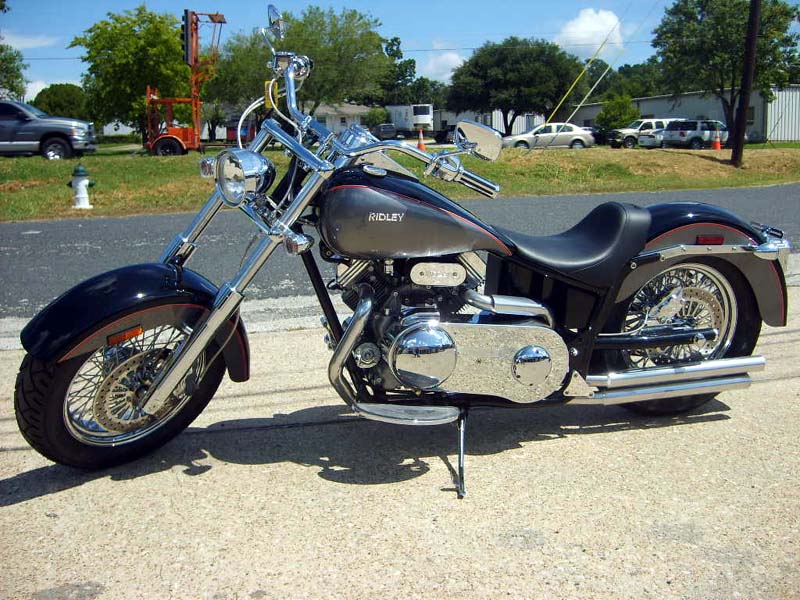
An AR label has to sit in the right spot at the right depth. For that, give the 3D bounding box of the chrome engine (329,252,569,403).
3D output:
[{"bbox_3d":[0.117,0.056,2.521,0.745,0.434,0.420,-4,17,-16],"label":"chrome engine"}]

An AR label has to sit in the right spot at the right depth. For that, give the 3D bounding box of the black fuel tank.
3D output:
[{"bbox_3d":[0.052,-0.268,2.441,0.615,0.280,0.340,-4,15,-12],"label":"black fuel tank"}]

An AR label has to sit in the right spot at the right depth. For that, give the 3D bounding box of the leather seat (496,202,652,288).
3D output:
[{"bbox_3d":[0.541,-0.182,2.573,0.510,0.240,0.330,-4,15,-12],"label":"leather seat"}]

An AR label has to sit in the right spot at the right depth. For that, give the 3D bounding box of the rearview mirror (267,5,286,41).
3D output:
[{"bbox_3d":[-0.400,-0.875,2.571,0.045,0.097,0.134,-11,40,-23],"label":"rearview mirror"}]

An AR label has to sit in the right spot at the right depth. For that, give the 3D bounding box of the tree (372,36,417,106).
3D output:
[{"bbox_3d":[-0.402,-20.266,79.056,5.800,10.500,5.800,0,12,0],"label":"tree"}]

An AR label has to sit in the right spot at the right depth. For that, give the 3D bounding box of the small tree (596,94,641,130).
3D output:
[{"bbox_3d":[15.250,-12.666,56.655,3.218,3.349,3.218,0,12,0],"label":"small tree"}]

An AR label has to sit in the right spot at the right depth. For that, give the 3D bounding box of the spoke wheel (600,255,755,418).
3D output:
[{"bbox_3d":[0.919,0.077,2.727,0.650,0.650,0.150,-4,15,-12],"label":"spoke wheel"}]

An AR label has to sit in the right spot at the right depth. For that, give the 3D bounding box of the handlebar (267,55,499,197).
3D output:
[{"bbox_3d":[-0.128,-0.526,2.400,0.320,0.150,0.930,-20,46,-38],"label":"handlebar"}]

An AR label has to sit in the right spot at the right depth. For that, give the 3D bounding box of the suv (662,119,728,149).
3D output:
[{"bbox_3d":[16.241,-9.354,46.181,4.750,1.800,1.900,-3,12,-11],"label":"suv"}]

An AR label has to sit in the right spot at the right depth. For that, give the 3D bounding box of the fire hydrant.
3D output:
[{"bbox_3d":[-4.637,-1.658,11.865,0.380,0.650,0.380,-4,12,-17],"label":"fire hydrant"}]

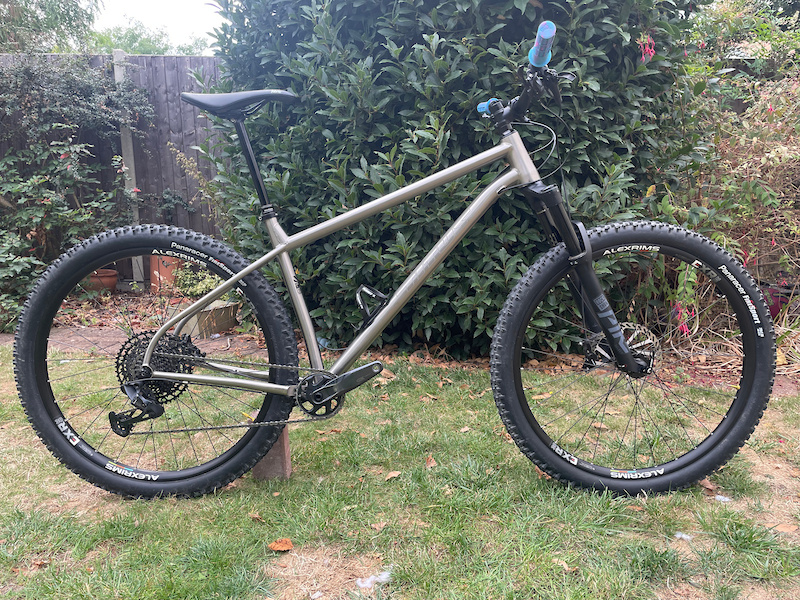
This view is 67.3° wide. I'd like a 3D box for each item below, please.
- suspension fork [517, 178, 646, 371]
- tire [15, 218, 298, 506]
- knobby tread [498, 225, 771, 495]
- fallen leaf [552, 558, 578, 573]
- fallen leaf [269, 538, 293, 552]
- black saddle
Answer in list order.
[{"bbox_3d":[0.473,-0.054,1.552,0.116,0.560,0.175,-23,7,3],"label":"suspension fork"},{"bbox_3d":[-0.637,0.178,1.585,0.742,0.742,0.061,-1,8,0],"label":"tire"},{"bbox_3d":[0.611,0.167,1.583,0.742,0.742,0.061,-1,8,0],"label":"knobby tread"},{"bbox_3d":[0.361,0.580,1.315,0.057,0.015,0.036,-3,10,-15],"label":"fallen leaf"},{"bbox_3d":[-0.278,0.571,1.398,0.060,0.016,0.045,-1,10,0],"label":"fallen leaf"},{"bbox_3d":[-0.396,-0.485,1.492,0.285,0.078,0.145,-1,8,0],"label":"black saddle"}]

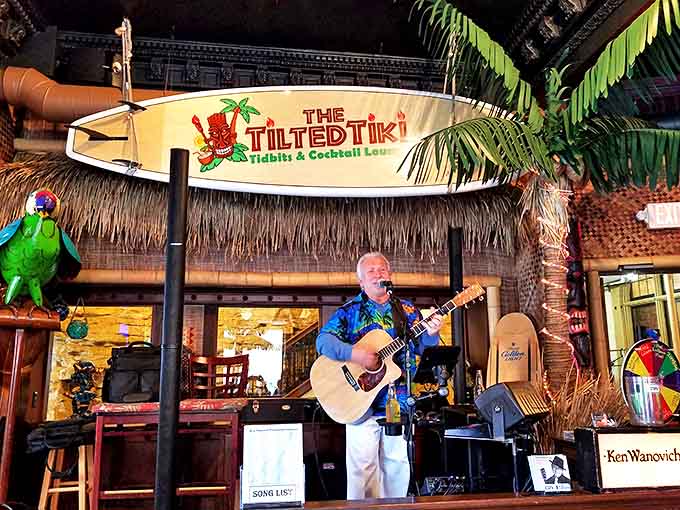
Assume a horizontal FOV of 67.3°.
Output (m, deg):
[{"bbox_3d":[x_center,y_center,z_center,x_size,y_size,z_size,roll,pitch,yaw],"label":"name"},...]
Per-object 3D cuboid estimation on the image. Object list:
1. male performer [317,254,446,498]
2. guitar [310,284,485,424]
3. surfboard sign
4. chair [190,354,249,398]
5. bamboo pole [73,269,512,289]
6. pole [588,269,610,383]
[{"bbox_3d":[0.210,0.839,2.700,0.650,1.730,0.460,-1,-10,0],"label":"male performer"},{"bbox_3d":[0.322,0.469,2.655,1.030,0.400,0.120,-37,-20,5],"label":"guitar"},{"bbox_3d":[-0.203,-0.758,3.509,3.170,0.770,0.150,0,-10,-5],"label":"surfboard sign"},{"bbox_3d":[-0.840,1.184,3.274,0.440,1.070,0.470,1,-7,-6],"label":"chair"},{"bbox_3d":[-0.288,0.185,3.887,3.250,0.095,0.095,1,0,-9],"label":"bamboo pole"},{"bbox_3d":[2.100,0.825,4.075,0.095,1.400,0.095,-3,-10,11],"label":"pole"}]

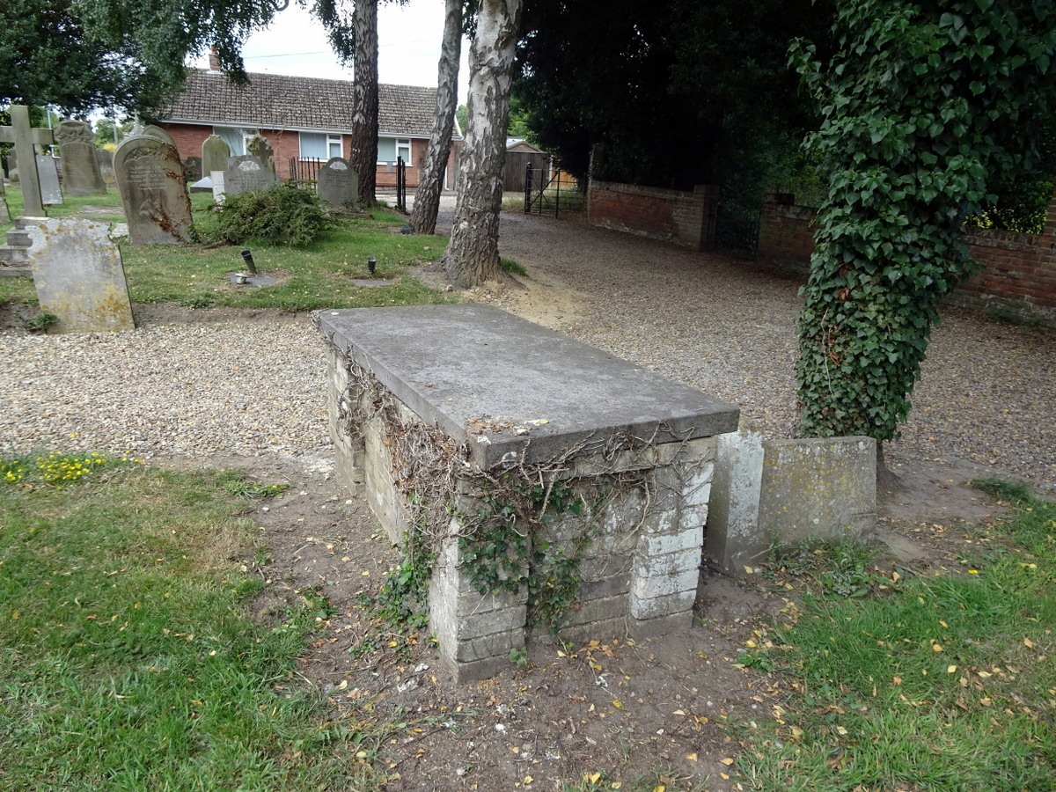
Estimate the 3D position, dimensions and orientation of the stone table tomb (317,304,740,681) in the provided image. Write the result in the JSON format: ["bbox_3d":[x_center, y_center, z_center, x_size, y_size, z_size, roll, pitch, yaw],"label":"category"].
[{"bbox_3d":[-0.206,0.181,3.138,0.981,0.773,2.037,-6,19,-26],"label":"stone table tomb"}]

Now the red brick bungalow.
[{"bbox_3d":[-10.025,-12.238,34.262,12.350,4.882,7.854,-3,18,-19],"label":"red brick bungalow"}]

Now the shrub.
[{"bbox_3d":[-3.822,-2.758,10.941,1.720,0.796,1.400,-3,18,-19],"label":"shrub"}]

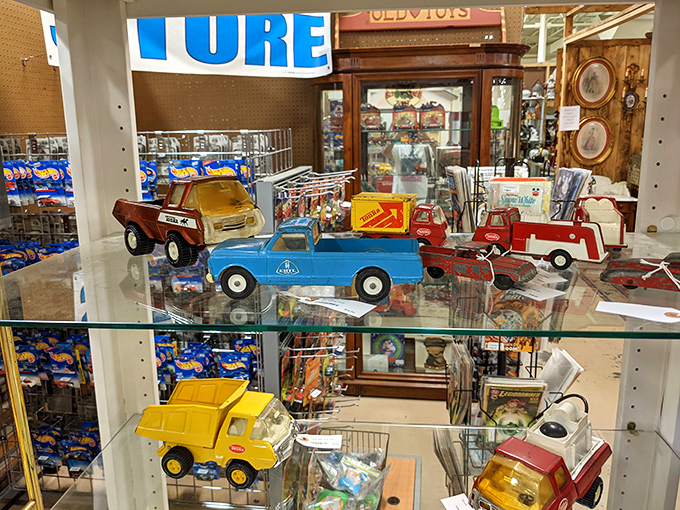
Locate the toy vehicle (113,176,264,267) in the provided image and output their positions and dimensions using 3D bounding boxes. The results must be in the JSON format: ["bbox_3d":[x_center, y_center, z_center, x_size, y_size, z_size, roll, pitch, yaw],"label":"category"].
[{"bbox_3d":[-0.263,-0.061,0.892,0.273,0.140,0.097,9,15,36],"label":"toy vehicle"}]

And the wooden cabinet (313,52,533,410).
[{"bbox_3d":[0.482,-0.148,3.139,1.160,2.000,0.420,1,12,9],"label":"wooden cabinet"}]

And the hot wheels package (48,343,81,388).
[{"bbox_3d":[-0.997,0.402,1.920,0.108,0.165,0.035,1,12,7],"label":"hot wheels package"}]

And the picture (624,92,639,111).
[{"bbox_3d":[3.188,-1.679,5.800,0.150,0.200,0.030,1,12,9],"label":"picture"}]

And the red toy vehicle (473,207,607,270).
[{"bbox_3d":[0.316,-0.030,0.842,0.202,0.087,0.067,7,15,33],"label":"red toy vehicle"}]

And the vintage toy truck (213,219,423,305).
[{"bbox_3d":[-0.029,0.001,0.698,0.272,0.096,0.094,1,12,6],"label":"vintage toy truck"}]

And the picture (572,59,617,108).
[{"bbox_3d":[2.748,-1.870,5.750,0.495,0.575,0.040,1,12,9],"label":"picture"}]

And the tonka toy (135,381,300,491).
[{"bbox_3d":[-0.199,0.287,0.870,0.244,0.134,0.094,2,13,14],"label":"tonka toy"}]

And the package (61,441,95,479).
[{"bbox_3d":[-0.988,0.771,2.000,0.108,0.165,0.035,1,12,7],"label":"package"}]

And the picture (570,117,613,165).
[{"bbox_3d":[2.786,-1.267,5.870,0.475,0.545,0.040,1,12,9],"label":"picture"}]

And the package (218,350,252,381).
[{"bbox_3d":[-0.366,0.416,1.860,0.108,0.165,0.035,1,12,7],"label":"package"}]

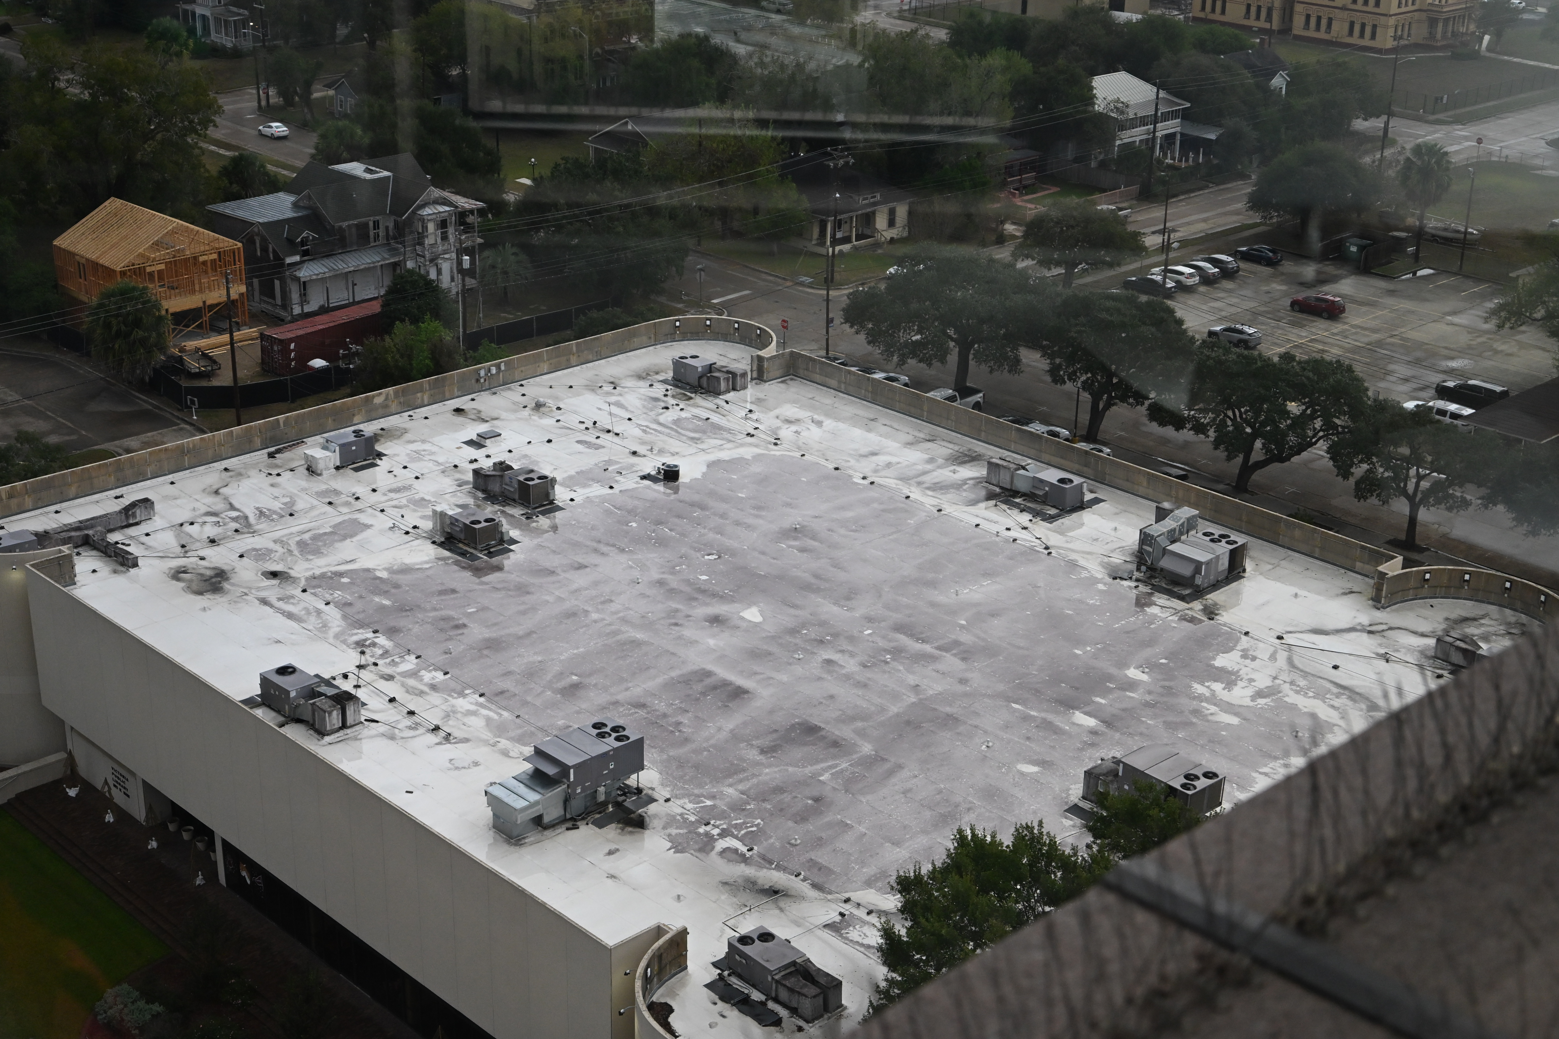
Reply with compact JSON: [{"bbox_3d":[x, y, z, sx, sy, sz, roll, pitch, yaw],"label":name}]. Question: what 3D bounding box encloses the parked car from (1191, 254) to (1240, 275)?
[{"bbox_3d":[38.631,-22.770,192.059,1.850,1.650,4.600,-19,30,-40],"label":"parked car"}]

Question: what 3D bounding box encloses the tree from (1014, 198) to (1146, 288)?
[{"bbox_3d":[24.984,-22.928,181.074,10.800,7.200,10.800,1,22,0],"label":"tree"}]

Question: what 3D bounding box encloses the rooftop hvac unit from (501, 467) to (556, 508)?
[{"bbox_3d":[-12.916,-1.648,111.691,1.460,1.250,2.280,-19,30,-40],"label":"rooftop hvac unit"}]

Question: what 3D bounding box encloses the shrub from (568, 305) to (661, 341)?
[{"bbox_3d":[-13.125,-16.039,174.540,6.600,1.800,2.500,-19,30,-40],"label":"shrub"}]

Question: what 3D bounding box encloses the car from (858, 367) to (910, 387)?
[{"bbox_3d":[7.431,-9.780,158.438,4.750,1.450,1.830,-19,30,-40],"label":"car"}]

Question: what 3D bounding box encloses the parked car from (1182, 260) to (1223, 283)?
[{"bbox_3d":[36.792,-22.134,192.030,1.830,1.460,4.700,-19,30,-40],"label":"parked car"}]

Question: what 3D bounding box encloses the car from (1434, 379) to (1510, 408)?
[{"bbox_3d":[50.675,-9.332,158.718,2.000,1.860,5.100,-19,30,-40],"label":"car"}]

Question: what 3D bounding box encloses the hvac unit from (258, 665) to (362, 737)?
[{"bbox_3d":[-19.302,7.379,89.180,1.950,1.320,4.300,-19,30,-40],"label":"hvac unit"}]

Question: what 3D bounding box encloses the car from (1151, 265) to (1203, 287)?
[{"bbox_3d":[34.050,-21.085,186.725,1.840,1.670,4.600,-19,30,-40],"label":"car"}]

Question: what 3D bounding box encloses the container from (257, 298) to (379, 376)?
[{"bbox_3d":[-32.588,-13.584,160.280,2.440,2.800,12.190,19,28,36],"label":"container"}]

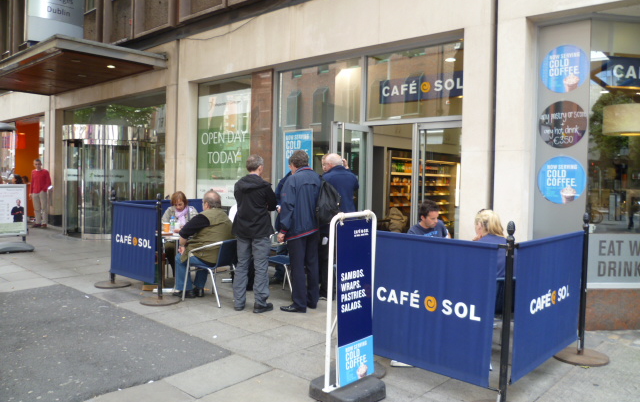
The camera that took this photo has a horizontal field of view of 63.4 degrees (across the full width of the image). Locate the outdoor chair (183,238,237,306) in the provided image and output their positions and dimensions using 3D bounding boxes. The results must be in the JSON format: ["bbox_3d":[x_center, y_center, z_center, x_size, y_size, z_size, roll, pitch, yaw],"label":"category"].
[{"bbox_3d":[-1.203,0.803,6.153,0.570,0.760,0.550,3,3,31],"label":"outdoor chair"}]

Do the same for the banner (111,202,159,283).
[{"bbox_3d":[-2.316,0.496,6.443,1.081,0.918,0.050,3,3,42],"label":"banner"}]

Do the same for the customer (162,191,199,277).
[{"bbox_3d":[-1.896,0.493,7.028,0.480,1.230,0.640,1,2,-2],"label":"customer"}]

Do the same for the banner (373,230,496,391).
[{"bbox_3d":[0.736,0.727,3.676,1.043,0.937,0.040,4,3,43],"label":"banner"}]

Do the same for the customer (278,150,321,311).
[{"bbox_3d":[-0.219,0.323,5.674,0.510,1.760,0.370,0,3,-30],"label":"customer"}]

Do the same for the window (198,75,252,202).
[{"bbox_3d":[-1.685,-0.847,8.919,1.500,2.470,0.080,4,3,43],"label":"window"}]

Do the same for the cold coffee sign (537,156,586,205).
[{"bbox_3d":[2.448,-0.208,5.248,0.475,0.485,0.020,3,3,41],"label":"cold coffee sign"}]

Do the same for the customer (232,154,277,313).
[{"bbox_3d":[-0.719,0.336,5.761,0.500,1.730,0.370,2,3,22],"label":"customer"}]

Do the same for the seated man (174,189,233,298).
[{"bbox_3d":[-1.371,0.514,6.177,0.800,1.290,0.560,3,3,35],"label":"seated man"}]

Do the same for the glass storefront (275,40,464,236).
[{"bbox_3d":[0.437,-0.363,6.996,3.105,3.050,0.200,3,3,41],"label":"glass storefront"}]

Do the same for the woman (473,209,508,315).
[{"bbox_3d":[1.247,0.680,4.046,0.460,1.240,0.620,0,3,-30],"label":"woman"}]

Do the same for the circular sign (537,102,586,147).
[{"bbox_3d":[2.433,-0.767,5.189,0.465,0.475,0.020,4,3,43],"label":"circular sign"}]

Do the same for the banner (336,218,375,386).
[{"bbox_3d":[0.255,0.694,3.596,0.040,1.136,0.394,3,3,41],"label":"banner"}]

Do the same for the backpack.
[{"bbox_3d":[0.103,0.011,5.620,0.210,0.480,0.290,3,3,41],"label":"backpack"}]

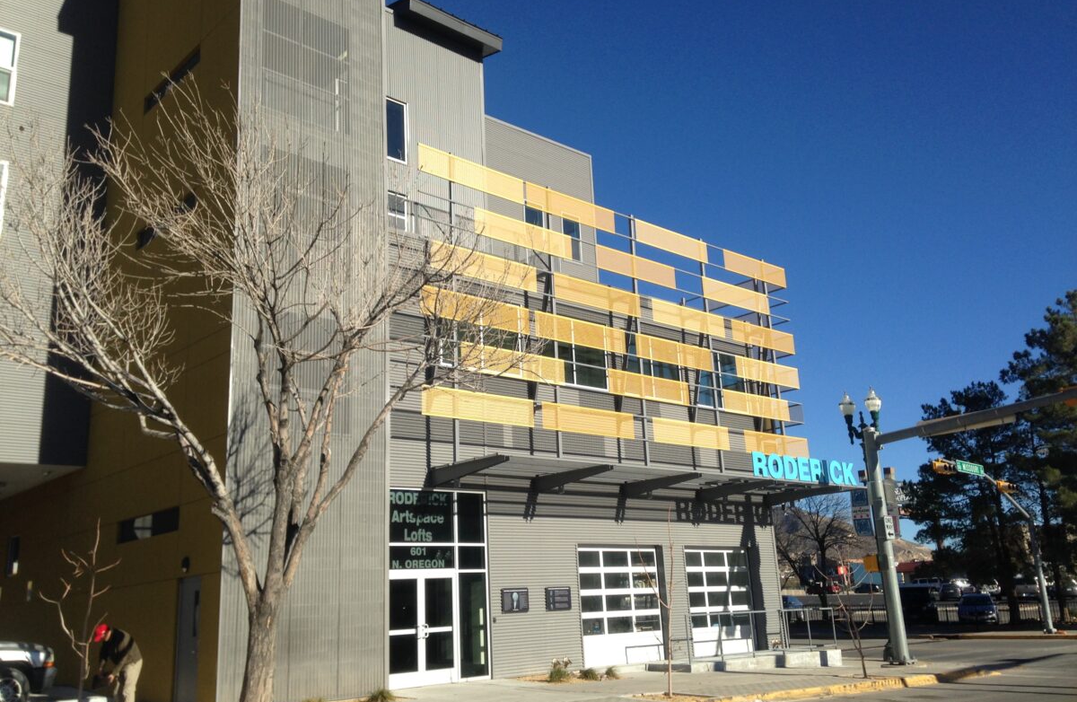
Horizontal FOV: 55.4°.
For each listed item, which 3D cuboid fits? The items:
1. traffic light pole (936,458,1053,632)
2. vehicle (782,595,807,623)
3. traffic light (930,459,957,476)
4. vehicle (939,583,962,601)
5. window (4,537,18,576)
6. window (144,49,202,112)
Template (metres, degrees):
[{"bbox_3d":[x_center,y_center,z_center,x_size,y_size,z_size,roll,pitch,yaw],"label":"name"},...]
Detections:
[{"bbox_3d":[16.488,7.141,36.981,7.970,6.170,0.600,11,-19,-42],"label":"traffic light pole"},{"bbox_3d":[13.853,14.224,56.500,1.800,1.500,4.400,-5,-14,9],"label":"vehicle"},{"bbox_3d":[13.955,4.003,35.358,1.100,0.400,0.450,11,-19,-42],"label":"traffic light"},{"bbox_3d":[34.944,20.457,87.000,1.820,1.520,4.400,-9,-15,24],"label":"vehicle"},{"bbox_3d":[-12.858,5.031,25.185,0.150,1.000,0.750,11,-19,-42],"label":"window"},{"bbox_3d":[-7.744,-5.743,21.849,0.150,0.450,2.750,11,-19,-42],"label":"window"}]

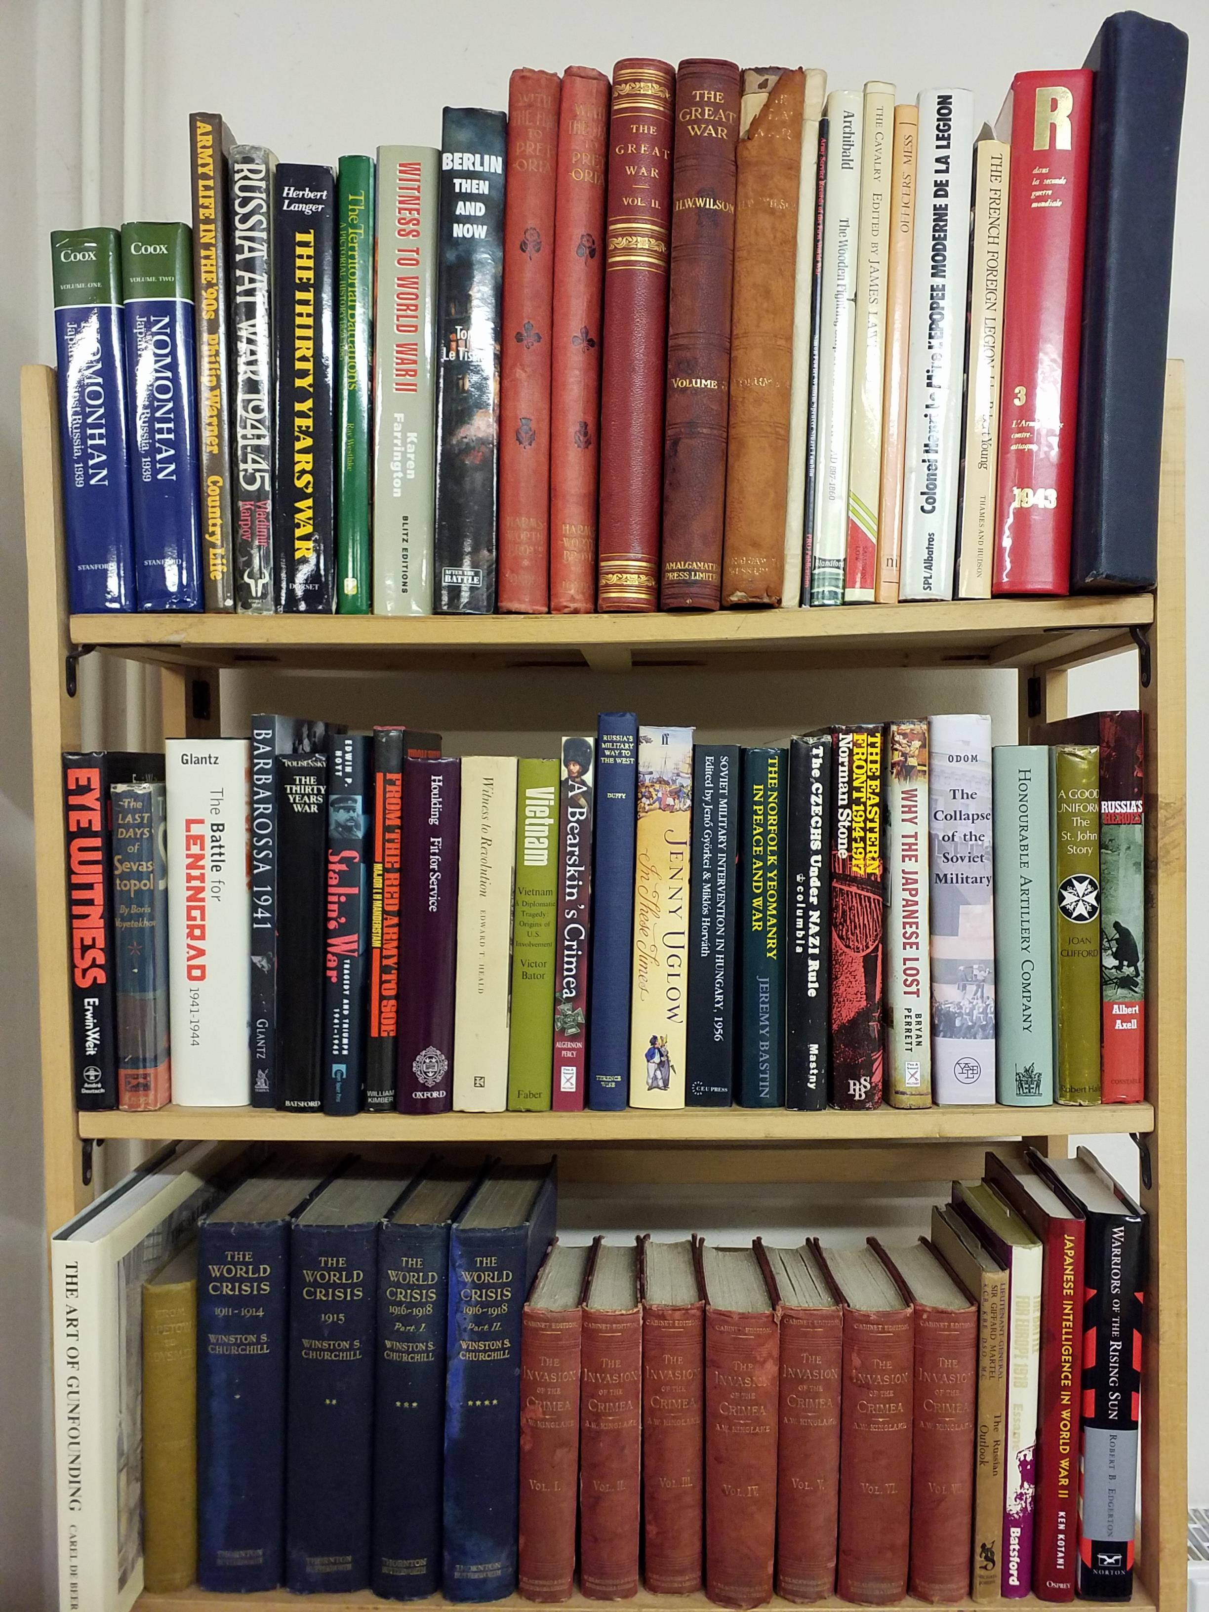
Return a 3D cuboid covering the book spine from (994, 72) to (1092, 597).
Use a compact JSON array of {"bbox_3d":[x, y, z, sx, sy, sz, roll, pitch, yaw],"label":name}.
[{"bbox_3d":[0.272,-0.293,0.887,0.047,0.315,0.235,2,2,2],"label":"book spine"}]

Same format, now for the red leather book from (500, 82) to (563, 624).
[{"bbox_3d":[-0.042,-0.287,0.895,0.031,0.330,0.250,1,1,2],"label":"red leather book"}]

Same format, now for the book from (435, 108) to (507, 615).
[{"bbox_3d":[-0.079,-0.280,0.894,0.039,0.310,0.225,1,2,2],"label":"book"}]

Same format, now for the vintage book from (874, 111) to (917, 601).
[{"bbox_3d":[0.181,-0.276,0.873,0.014,0.298,0.220,2,1,2],"label":"vintage book"}]

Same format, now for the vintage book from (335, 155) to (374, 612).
[{"bbox_3d":[-0.151,-0.262,0.882,0.021,0.279,0.215,0,1,2],"label":"vintage book"}]

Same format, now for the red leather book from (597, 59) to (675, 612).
[{"bbox_3d":[0.024,-0.294,0.903,0.037,0.337,0.250,2,2,2],"label":"red leather book"}]

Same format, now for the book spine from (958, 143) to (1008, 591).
[{"bbox_3d":[0.236,-0.271,0.879,0.021,0.278,0.215,1,2,2],"label":"book spine"}]

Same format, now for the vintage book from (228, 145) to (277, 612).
[{"bbox_3d":[-0.213,-0.266,0.889,0.024,0.285,0.225,0,1,2],"label":"vintage book"}]

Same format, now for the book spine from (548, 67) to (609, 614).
[{"bbox_3d":[-0.011,-0.292,0.904,0.029,0.333,0.250,2,2,2],"label":"book spine"}]

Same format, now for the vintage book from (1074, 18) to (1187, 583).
[{"bbox_3d":[0.324,-0.293,0.843,0.047,0.320,0.240,2,1,8],"label":"vintage book"}]

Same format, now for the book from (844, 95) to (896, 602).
[{"bbox_3d":[0.164,-0.283,0.879,0.020,0.311,0.235,2,1,2],"label":"book"}]

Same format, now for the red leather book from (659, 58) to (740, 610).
[{"bbox_3d":[0.062,-0.288,0.888,0.036,0.332,0.250,2,1,2],"label":"red leather book"}]

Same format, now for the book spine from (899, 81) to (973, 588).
[{"bbox_3d":[0.207,-0.287,0.889,0.033,0.308,0.235,2,2,2],"label":"book spine"}]

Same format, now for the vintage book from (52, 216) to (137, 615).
[{"bbox_3d":[-0.318,-0.245,0.874,0.042,0.238,0.165,-2,2,2],"label":"vintage book"}]

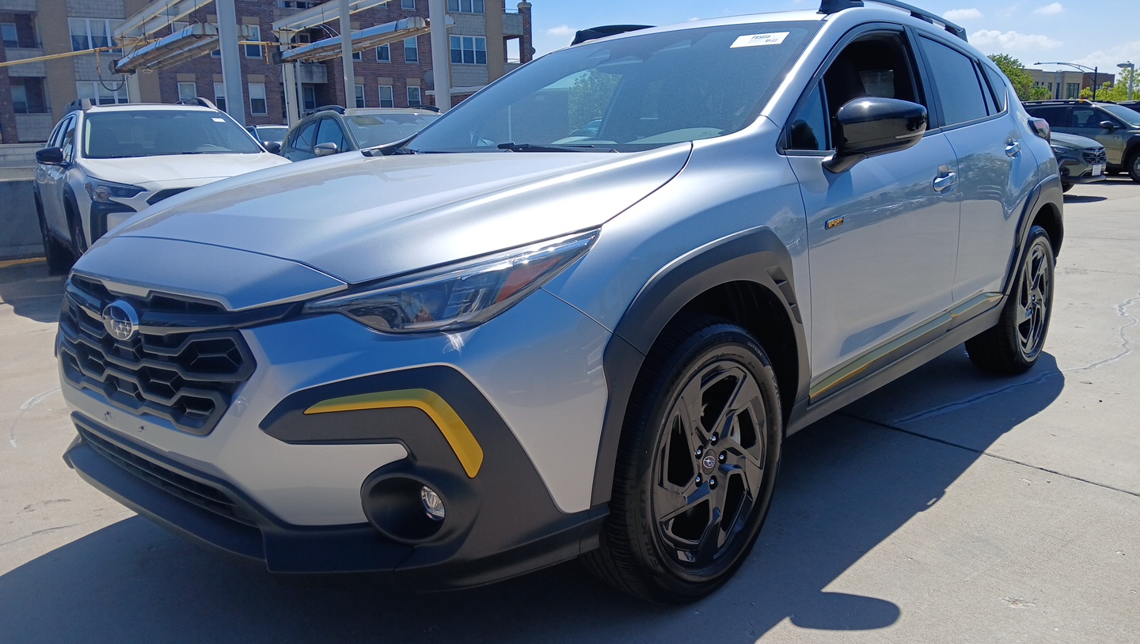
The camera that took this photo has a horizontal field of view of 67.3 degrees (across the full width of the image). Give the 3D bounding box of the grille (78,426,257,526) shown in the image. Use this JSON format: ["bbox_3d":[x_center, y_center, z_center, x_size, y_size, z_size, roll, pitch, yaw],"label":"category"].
[{"bbox_3d":[-0.910,0.307,1.879,0.890,0.085,0.075,8,14,41],"label":"grille"}]

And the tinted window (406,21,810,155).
[{"bbox_3d":[0.145,-0.794,2.946,1.420,0.110,0.910,8,44,42],"label":"tinted window"}]

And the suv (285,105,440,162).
[{"bbox_3d":[-1.947,-1.585,9.454,1.810,1.600,4.480,-9,13,-33],"label":"suv"}]

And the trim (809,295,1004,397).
[{"bbox_3d":[1.234,0.029,2.984,0.035,0.065,1.730,8,16,42],"label":"trim"}]

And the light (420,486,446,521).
[{"bbox_3d":[-0.262,0.356,1.667,0.080,0.080,0.050,6,14,36],"label":"light"}]

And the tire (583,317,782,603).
[{"bbox_3d":[0.278,0.316,2.097,0.235,0.700,0.700,7,14,40],"label":"tire"}]

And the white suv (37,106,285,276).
[{"bbox_3d":[-3.995,-1.292,8.303,1.880,1.680,4.870,-9,13,-35],"label":"white suv"}]

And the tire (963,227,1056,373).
[{"bbox_3d":[2.076,-0.123,4.021,0.235,0.700,0.700,8,15,42],"label":"tire"}]

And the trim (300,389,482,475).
[{"bbox_3d":[-0.310,0.190,1.486,0.325,0.172,0.085,-1,11,5],"label":"trim"}]

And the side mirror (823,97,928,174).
[{"bbox_3d":[0.819,-0.506,2.315,0.220,0.200,0.215,8,14,41],"label":"side mirror"}]

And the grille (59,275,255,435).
[{"bbox_3d":[-0.930,0.054,1.881,1.030,0.320,0.150,8,15,42],"label":"grille"}]

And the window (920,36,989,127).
[{"bbox_3d":[1.493,-0.923,3.306,0.040,0.349,0.600,-18,-3,43],"label":"window"}]

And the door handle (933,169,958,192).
[{"bbox_3d":[1.277,-0.481,2.913,0.050,0.050,0.195,8,21,41],"label":"door handle"}]

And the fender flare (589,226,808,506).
[{"bbox_3d":[0.306,0.058,1.984,0.130,0.510,0.930,8,15,42],"label":"fender flare"}]

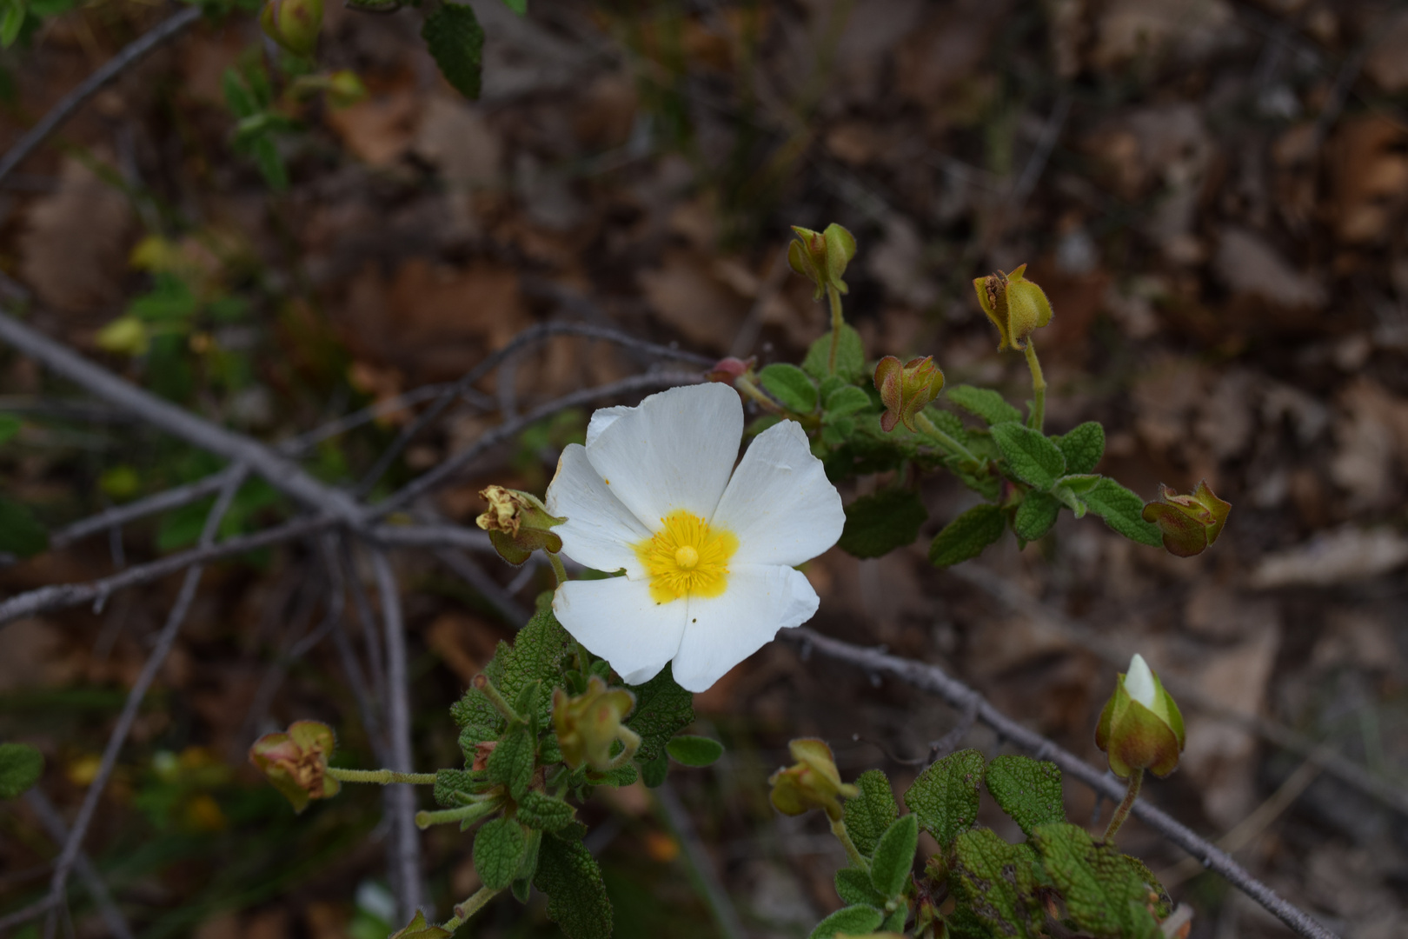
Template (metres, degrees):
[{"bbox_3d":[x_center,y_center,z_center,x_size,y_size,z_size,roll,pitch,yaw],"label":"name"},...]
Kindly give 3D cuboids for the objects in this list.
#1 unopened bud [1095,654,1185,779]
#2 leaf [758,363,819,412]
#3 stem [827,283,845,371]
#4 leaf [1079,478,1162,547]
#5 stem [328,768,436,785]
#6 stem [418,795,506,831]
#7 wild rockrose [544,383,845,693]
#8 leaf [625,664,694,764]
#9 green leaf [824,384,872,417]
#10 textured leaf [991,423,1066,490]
[{"bbox_3d":[0.067,0.038,0.289,0.014,0.019,0.013,0,12,0],"label":"unopened bud"},{"bbox_3d":[0.015,-0.015,0.335,0.012,0.004,0.008,24,65,19],"label":"leaf"},{"bbox_3d":[0.022,-0.023,0.314,0.002,0.015,0.002,1,8,0],"label":"stem"},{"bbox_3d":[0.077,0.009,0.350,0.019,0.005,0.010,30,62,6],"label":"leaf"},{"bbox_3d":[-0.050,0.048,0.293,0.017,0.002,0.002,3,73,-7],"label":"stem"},{"bbox_3d":[-0.037,0.052,0.285,0.014,0.002,0.002,-8,19,-26],"label":"stem"},{"bbox_3d":[-0.002,0.011,0.310,0.050,0.017,0.051,0,73,-6],"label":"wild rockrose"},{"bbox_3d":[-0.008,0.042,0.325,0.015,0.005,0.020,39,68,11],"label":"leaf"},{"bbox_3d":[0.025,-0.012,0.333,0.009,0.003,0.006,-12,53,-2],"label":"green leaf"},{"bbox_3d":[0.050,-0.002,0.292,0.015,0.003,0.009,42,64,-12],"label":"textured leaf"}]

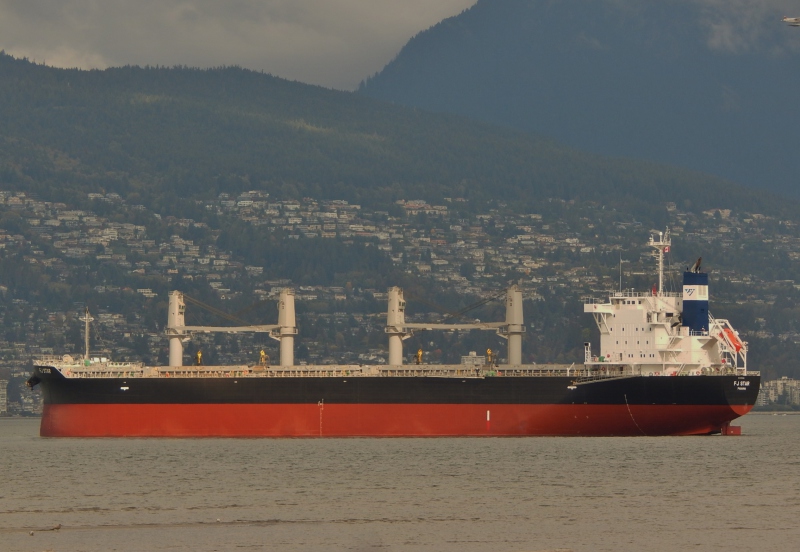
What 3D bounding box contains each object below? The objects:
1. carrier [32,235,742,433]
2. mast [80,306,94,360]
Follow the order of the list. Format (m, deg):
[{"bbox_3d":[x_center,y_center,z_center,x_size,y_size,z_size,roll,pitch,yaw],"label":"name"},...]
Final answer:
[{"bbox_3d":[-5.300,14.100,1255.500,200.000,45.000,32.300,-1,-2,40],"label":"carrier"},{"bbox_3d":[-70.900,13.150,1312.000,1.800,12.400,3.300,-1,-2,40],"label":"mast"}]

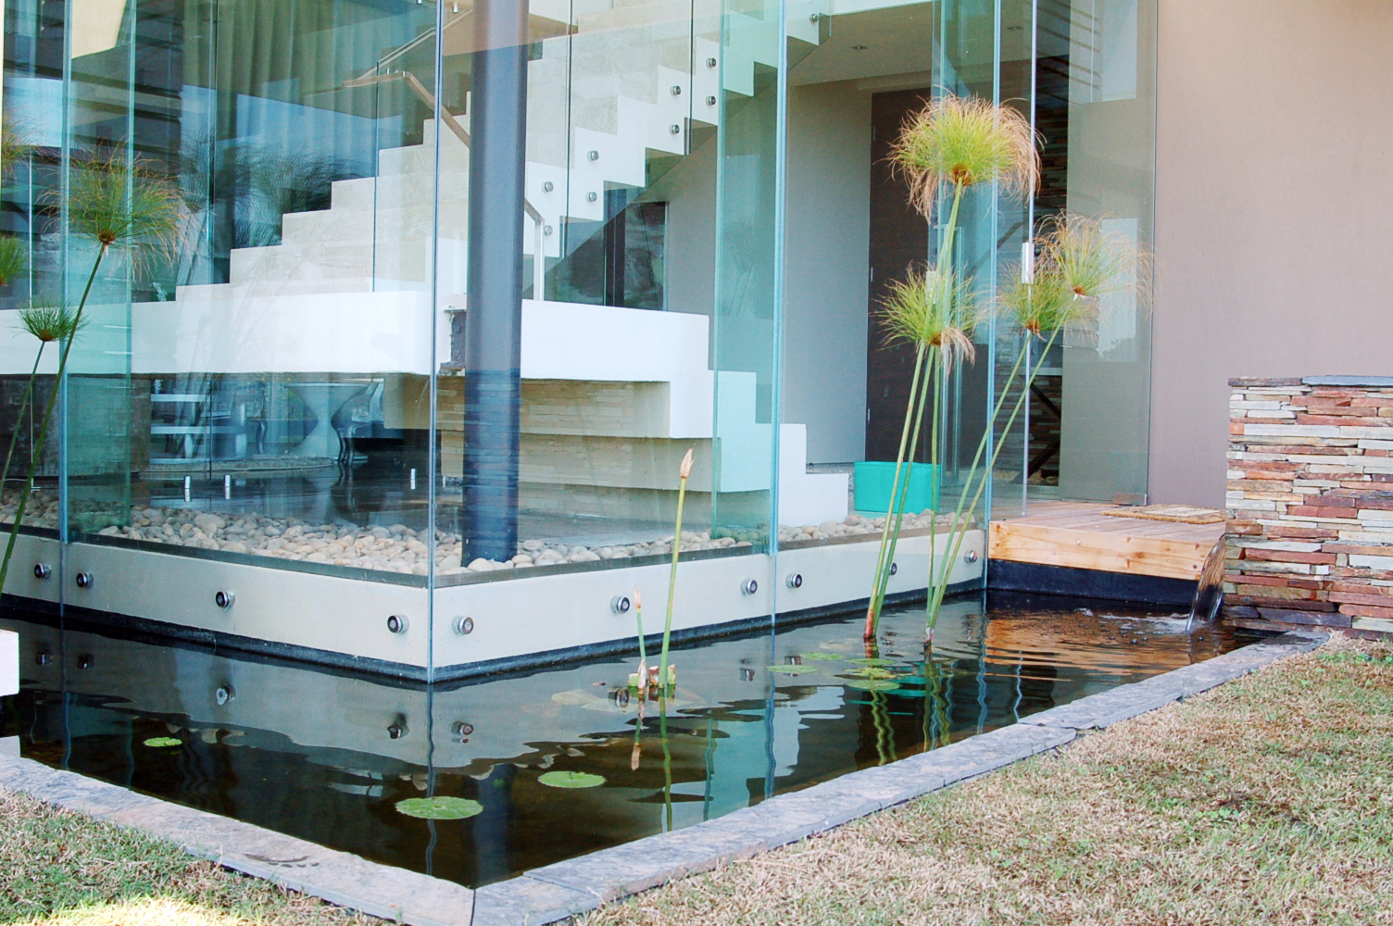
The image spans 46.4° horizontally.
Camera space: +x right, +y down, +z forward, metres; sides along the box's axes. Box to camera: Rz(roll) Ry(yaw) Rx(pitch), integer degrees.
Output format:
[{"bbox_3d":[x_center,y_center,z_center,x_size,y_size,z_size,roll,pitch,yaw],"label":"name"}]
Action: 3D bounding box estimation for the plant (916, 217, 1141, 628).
[{"bbox_3d":[1.008,-0.103,4.798,0.675,1.266,0.400,1,2,0],"label":"plant"}]

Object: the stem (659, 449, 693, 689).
[{"bbox_3d":[-0.051,0.256,3.917,0.083,0.580,0.060,1,2,0],"label":"stem"}]

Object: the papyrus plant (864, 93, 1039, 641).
[{"bbox_3d":[0.760,-0.282,4.794,0.514,1.614,0.400,1,2,0],"label":"papyrus plant"}]

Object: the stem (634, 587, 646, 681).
[{"bbox_3d":[-0.137,0.420,3.964,0.032,0.245,0.030,1,2,0],"label":"stem"}]

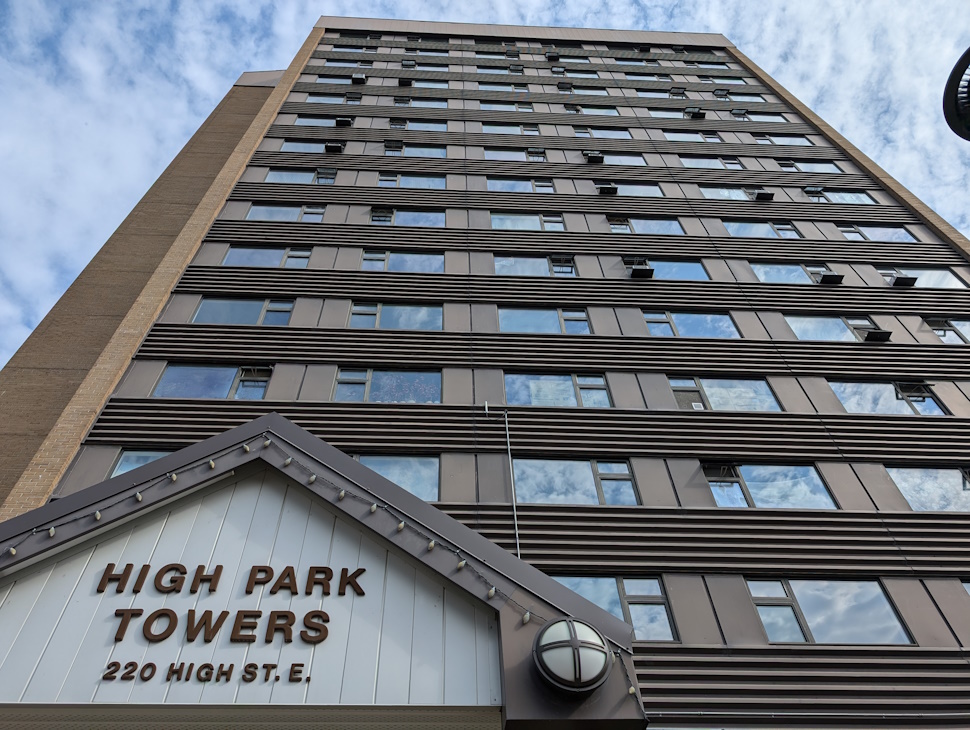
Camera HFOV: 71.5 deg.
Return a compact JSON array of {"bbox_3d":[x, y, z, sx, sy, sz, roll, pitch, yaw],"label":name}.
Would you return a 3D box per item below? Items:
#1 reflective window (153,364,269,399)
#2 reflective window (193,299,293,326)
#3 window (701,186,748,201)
[{"bbox_3d":[-5.806,0.409,14.511,2.280,1.130,0.100,1,-51,-4],"label":"reflective window"},{"bbox_3d":[-5.871,-1.299,16.426,2.300,1.130,0.120,1,-51,-4],"label":"reflective window"},{"bbox_3d":[8.333,-5.994,23.478,1.600,1.130,0.120,1,-51,-4],"label":"window"}]

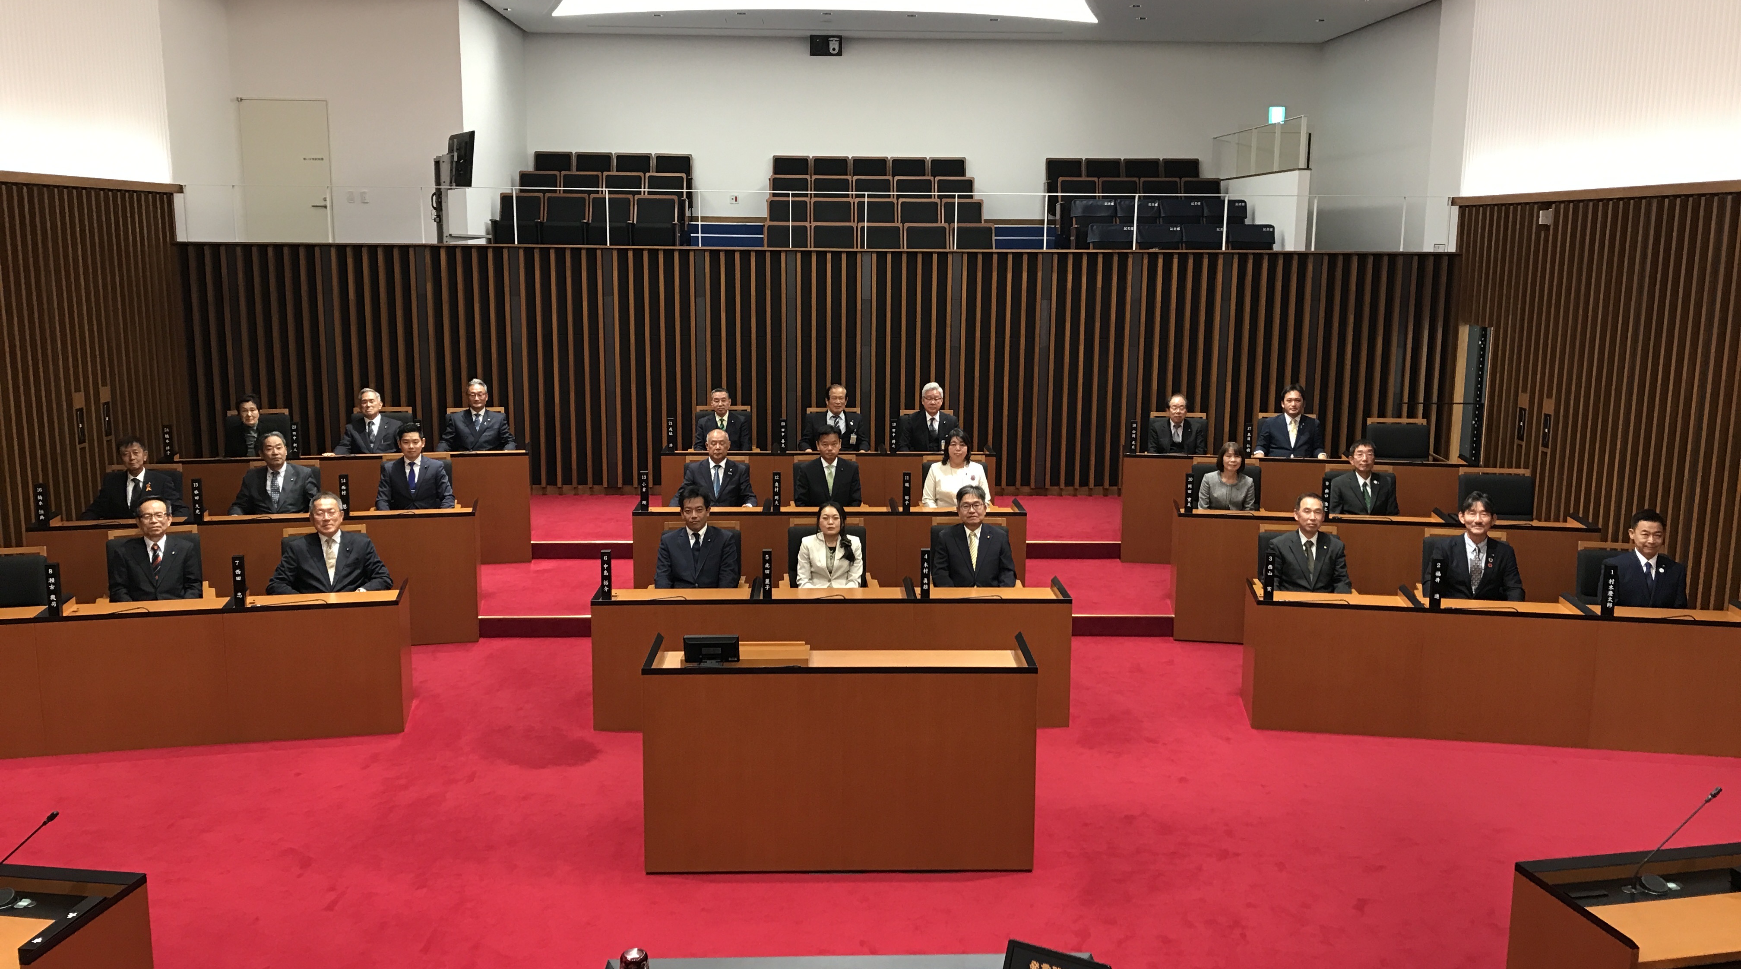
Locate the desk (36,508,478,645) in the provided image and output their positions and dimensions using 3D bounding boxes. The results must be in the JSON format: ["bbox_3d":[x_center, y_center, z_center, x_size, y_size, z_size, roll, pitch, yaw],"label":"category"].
[{"bbox_3d":[-4.161,0.653,9.793,2.769,0.919,0.579,-2,9,-13],"label":"desk"}]

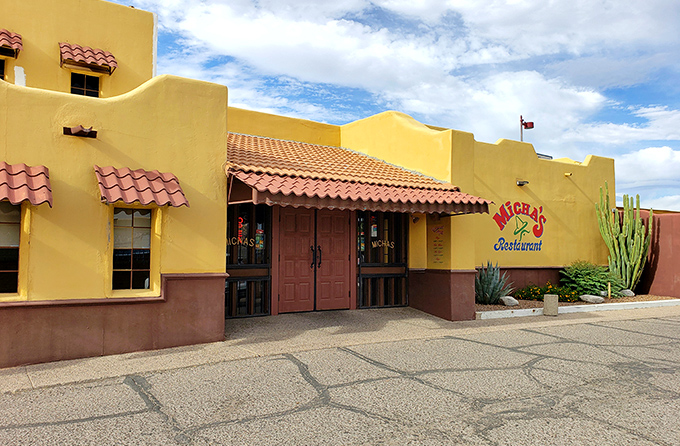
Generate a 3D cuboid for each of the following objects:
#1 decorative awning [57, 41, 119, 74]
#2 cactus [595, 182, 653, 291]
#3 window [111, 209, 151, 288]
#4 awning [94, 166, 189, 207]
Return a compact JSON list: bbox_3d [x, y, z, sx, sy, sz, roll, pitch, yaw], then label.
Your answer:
[{"bbox_3d":[-5.485,-3.590,11.179,1.131,0.535,0.485,3,-4,-34],"label":"decorative awning"},{"bbox_3d":[9.271,0.441,16.700,1.700,3.400,1.400,3,-4,-34],"label":"cactus"},{"bbox_3d":[-3.214,0.409,7.935,0.556,1.262,0.091,3,-4,-34],"label":"window"},{"bbox_3d":[-2.925,-0.528,7.616,1.212,0.576,0.505,3,-4,-34],"label":"awning"}]

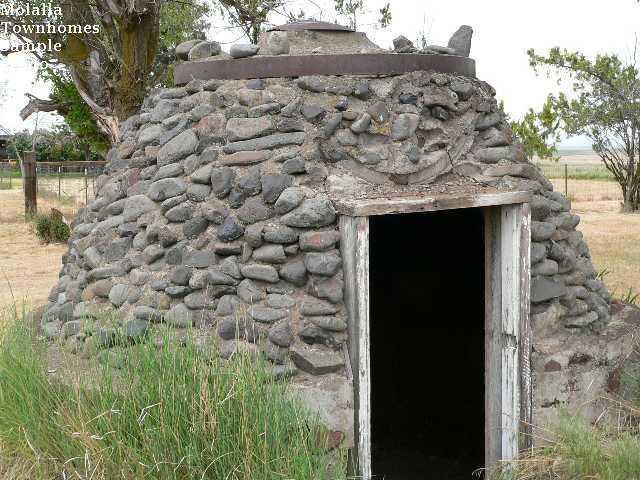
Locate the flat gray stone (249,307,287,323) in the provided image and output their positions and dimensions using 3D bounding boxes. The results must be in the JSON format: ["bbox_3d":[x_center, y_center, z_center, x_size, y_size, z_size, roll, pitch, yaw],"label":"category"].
[{"bbox_3d":[-0.248,0.359,4.094,0.188,0.072,0.130,2,6,10],"label":"flat gray stone"}]

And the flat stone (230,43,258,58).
[{"bbox_3d":[-0.428,-1.075,4.825,0.157,0.082,0.120,-5,5,12],"label":"flat stone"}]

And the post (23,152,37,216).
[{"bbox_3d":[-5.787,-1.099,17.000,0.235,1.380,0.235,-2,6,-18],"label":"post"}]

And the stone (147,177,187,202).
[{"bbox_3d":[-0.681,-0.223,3.797,0.155,0.100,0.110,4,7,34],"label":"stone"}]

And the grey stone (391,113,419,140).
[{"bbox_3d":[0.382,-0.507,3.797,0.125,0.125,0.100,-3,6,-20],"label":"grey stone"}]

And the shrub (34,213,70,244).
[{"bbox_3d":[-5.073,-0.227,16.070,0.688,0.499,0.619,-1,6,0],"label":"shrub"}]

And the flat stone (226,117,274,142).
[{"bbox_3d":[-0.370,-0.589,4.531,0.257,0.106,0.150,-7,3,19],"label":"flat stone"}]

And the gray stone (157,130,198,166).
[{"bbox_3d":[-0.649,-0.422,3.898,0.175,0.160,0.120,4,8,36],"label":"gray stone"}]

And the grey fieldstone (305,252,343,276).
[{"bbox_3d":[0.014,0.096,3.467,0.150,0.100,0.110,-1,6,0],"label":"grey fieldstone"}]

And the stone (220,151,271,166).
[{"bbox_3d":[-0.388,-0.425,4.431,0.268,0.060,0.130,-9,3,19],"label":"stone"}]

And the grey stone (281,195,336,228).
[{"bbox_3d":[-0.057,-0.137,4.249,0.273,0.138,0.170,-10,5,5],"label":"grey stone"}]

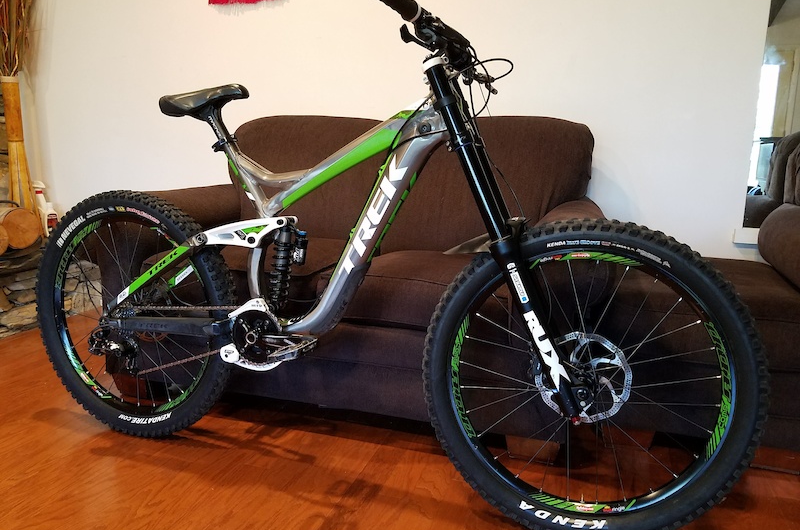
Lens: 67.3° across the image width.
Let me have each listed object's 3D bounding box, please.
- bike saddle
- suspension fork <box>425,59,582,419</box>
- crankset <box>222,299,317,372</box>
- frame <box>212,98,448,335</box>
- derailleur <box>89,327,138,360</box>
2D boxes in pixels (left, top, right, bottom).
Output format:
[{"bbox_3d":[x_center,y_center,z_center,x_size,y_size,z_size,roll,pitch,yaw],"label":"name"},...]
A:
[{"bbox_3d":[-0.493,-0.414,1.528,0.270,0.085,0.140,5,11,21],"label":"bike saddle"},{"bbox_3d":[0.242,-0.066,1.289,0.125,0.790,0.200,-22,0,23],"label":"suspension fork"},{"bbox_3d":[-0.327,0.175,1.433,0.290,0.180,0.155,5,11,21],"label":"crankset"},{"bbox_3d":[-0.182,-0.094,1.450,0.650,0.600,0.110,5,11,21],"label":"frame"},{"bbox_3d":[-0.776,0.214,1.640,0.140,0.105,0.075,5,11,21],"label":"derailleur"}]

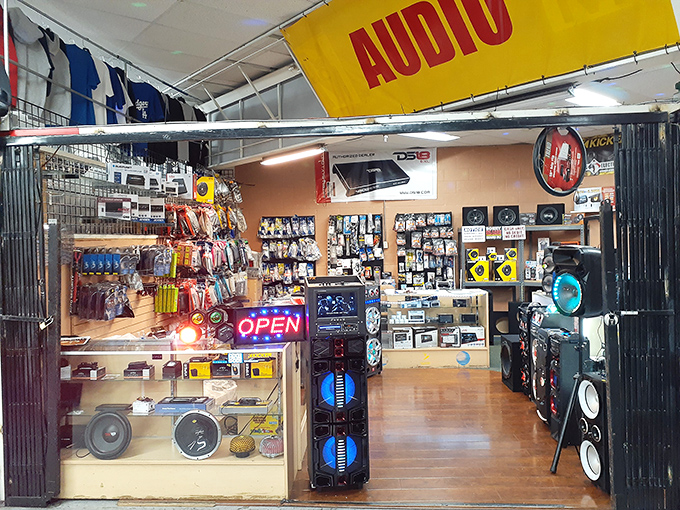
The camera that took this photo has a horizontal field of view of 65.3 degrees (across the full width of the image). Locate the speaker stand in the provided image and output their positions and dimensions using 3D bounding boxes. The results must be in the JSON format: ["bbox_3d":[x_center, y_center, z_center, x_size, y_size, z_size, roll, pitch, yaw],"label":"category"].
[{"bbox_3d":[1.758,0.982,3.885,0.520,1.080,0.500,-1,1,4],"label":"speaker stand"}]

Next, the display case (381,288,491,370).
[{"bbox_3d":[1.096,0.975,7.105,1.660,0.960,0.530,-1,1,4],"label":"display case"}]

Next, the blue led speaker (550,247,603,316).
[{"bbox_3d":[1.840,0.202,4.050,0.290,0.535,0.355,-2,2,-22],"label":"blue led speaker"}]

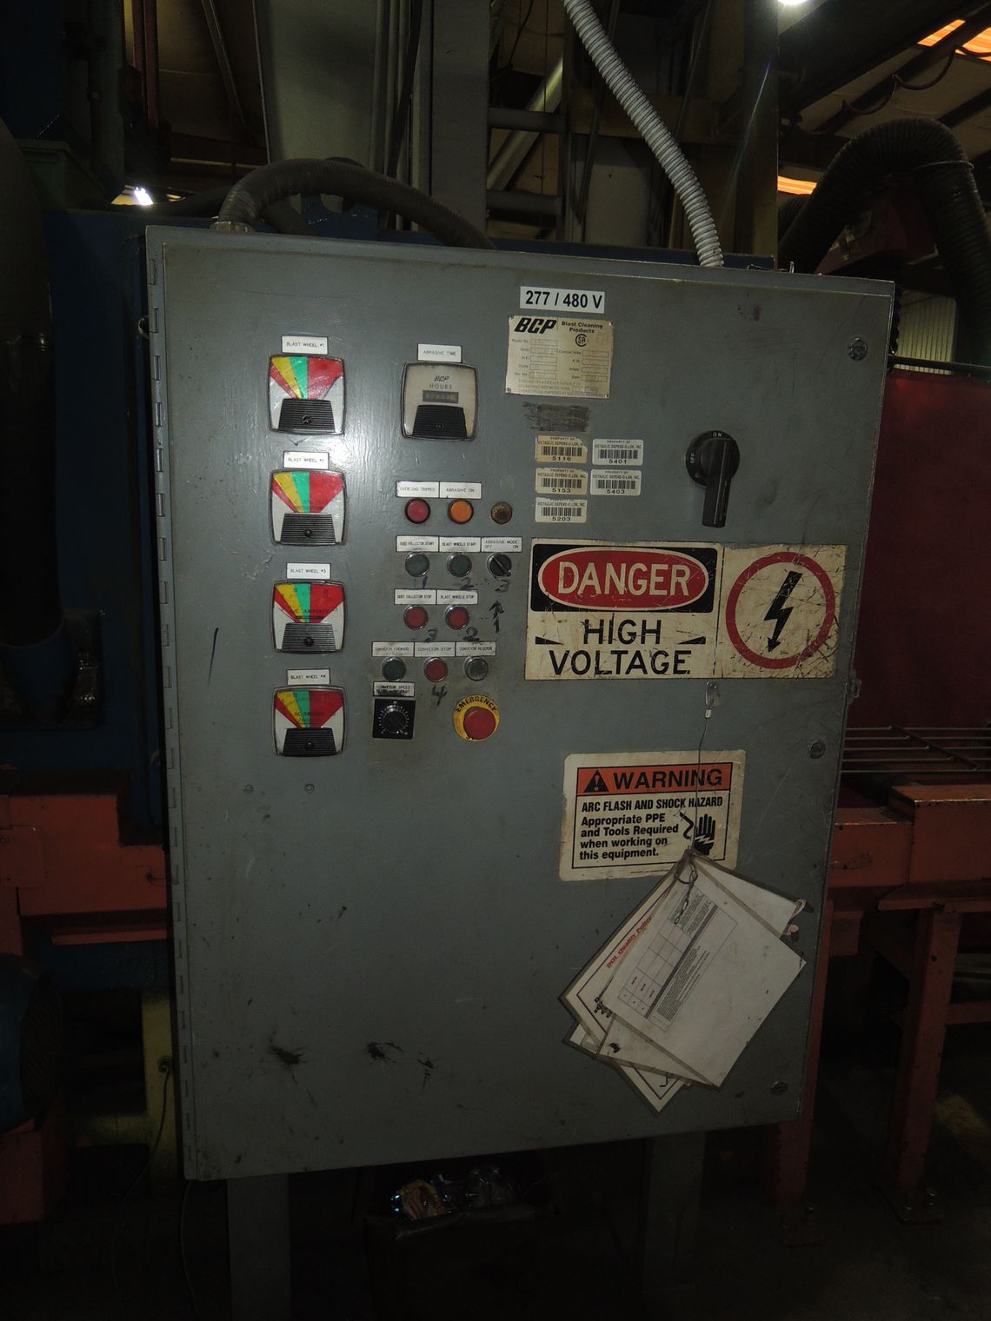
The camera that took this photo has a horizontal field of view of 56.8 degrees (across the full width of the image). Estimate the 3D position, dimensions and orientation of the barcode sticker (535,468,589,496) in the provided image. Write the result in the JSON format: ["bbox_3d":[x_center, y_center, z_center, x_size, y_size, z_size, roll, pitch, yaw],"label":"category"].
[{"bbox_3d":[0.082,-0.218,1.120,0.065,0.028,0.004,0,11,-10],"label":"barcode sticker"}]

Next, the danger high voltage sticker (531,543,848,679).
[{"bbox_3d":[0.251,-0.063,1.182,0.424,0.178,0.004,0,11,-10],"label":"danger high voltage sticker"}]

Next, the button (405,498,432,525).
[{"bbox_3d":[-0.092,-0.178,1.091,0.030,0.030,0.016,0,11,-10],"label":"button"}]

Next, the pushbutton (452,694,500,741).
[{"bbox_3d":[-0.021,0.077,1.146,0.060,0.060,0.035,0,11,-10],"label":"pushbutton"}]

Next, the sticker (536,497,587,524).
[{"bbox_3d":[0.082,-0.184,1.127,0.065,0.029,0.004,0,11,-10],"label":"sticker"}]

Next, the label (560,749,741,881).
[{"bbox_3d":[0.213,0.208,1.230,0.251,0.175,0.004,0,11,-10],"label":"label"}]

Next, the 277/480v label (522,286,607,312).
[{"bbox_3d":[0.080,-0.424,1.077,0.102,0.024,0.004,0,11,-10],"label":"277/480v label"}]

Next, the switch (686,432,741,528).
[{"bbox_3d":[0.273,-0.224,1.131,0.072,0.116,0.046,0,11,-10],"label":"switch"}]

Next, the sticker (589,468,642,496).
[{"bbox_3d":[0.150,-0.219,1.132,0.065,0.030,0.004,0,11,-10],"label":"sticker"}]

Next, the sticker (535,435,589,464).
[{"bbox_3d":[0.082,-0.256,1.112,0.065,0.030,0.004,0,11,-10],"label":"sticker"}]

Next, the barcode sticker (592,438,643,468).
[{"bbox_3d":[0.151,-0.256,1.125,0.064,0.030,0.004,0,11,-10],"label":"barcode sticker"}]

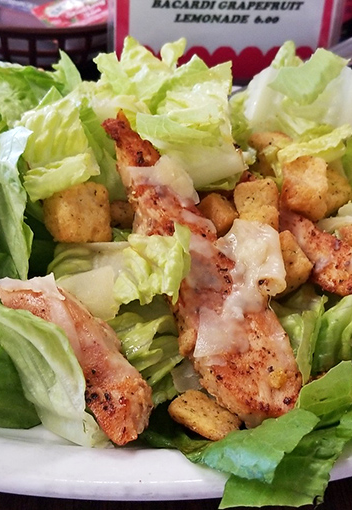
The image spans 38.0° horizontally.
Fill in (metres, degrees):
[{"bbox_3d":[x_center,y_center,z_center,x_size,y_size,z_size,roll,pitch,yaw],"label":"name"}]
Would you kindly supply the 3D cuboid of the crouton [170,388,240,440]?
[{"bbox_3d":[0.008,0.046,0.146,0.018,0.009,0.011,25,32,27],"label":"crouton"}]

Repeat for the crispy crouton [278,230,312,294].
[{"bbox_3d":[0.037,0.003,0.175,0.015,0.015,0.015,-29,48,-29],"label":"crispy crouton"}]

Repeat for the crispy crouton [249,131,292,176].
[{"bbox_3d":[0.041,-0.043,0.220,0.018,0.015,0.015,0,40,0],"label":"crispy crouton"}]

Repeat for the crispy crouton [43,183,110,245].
[{"bbox_3d":[-0.035,-0.015,0.183,0.019,0.018,0.018,-10,23,-11],"label":"crispy crouton"}]

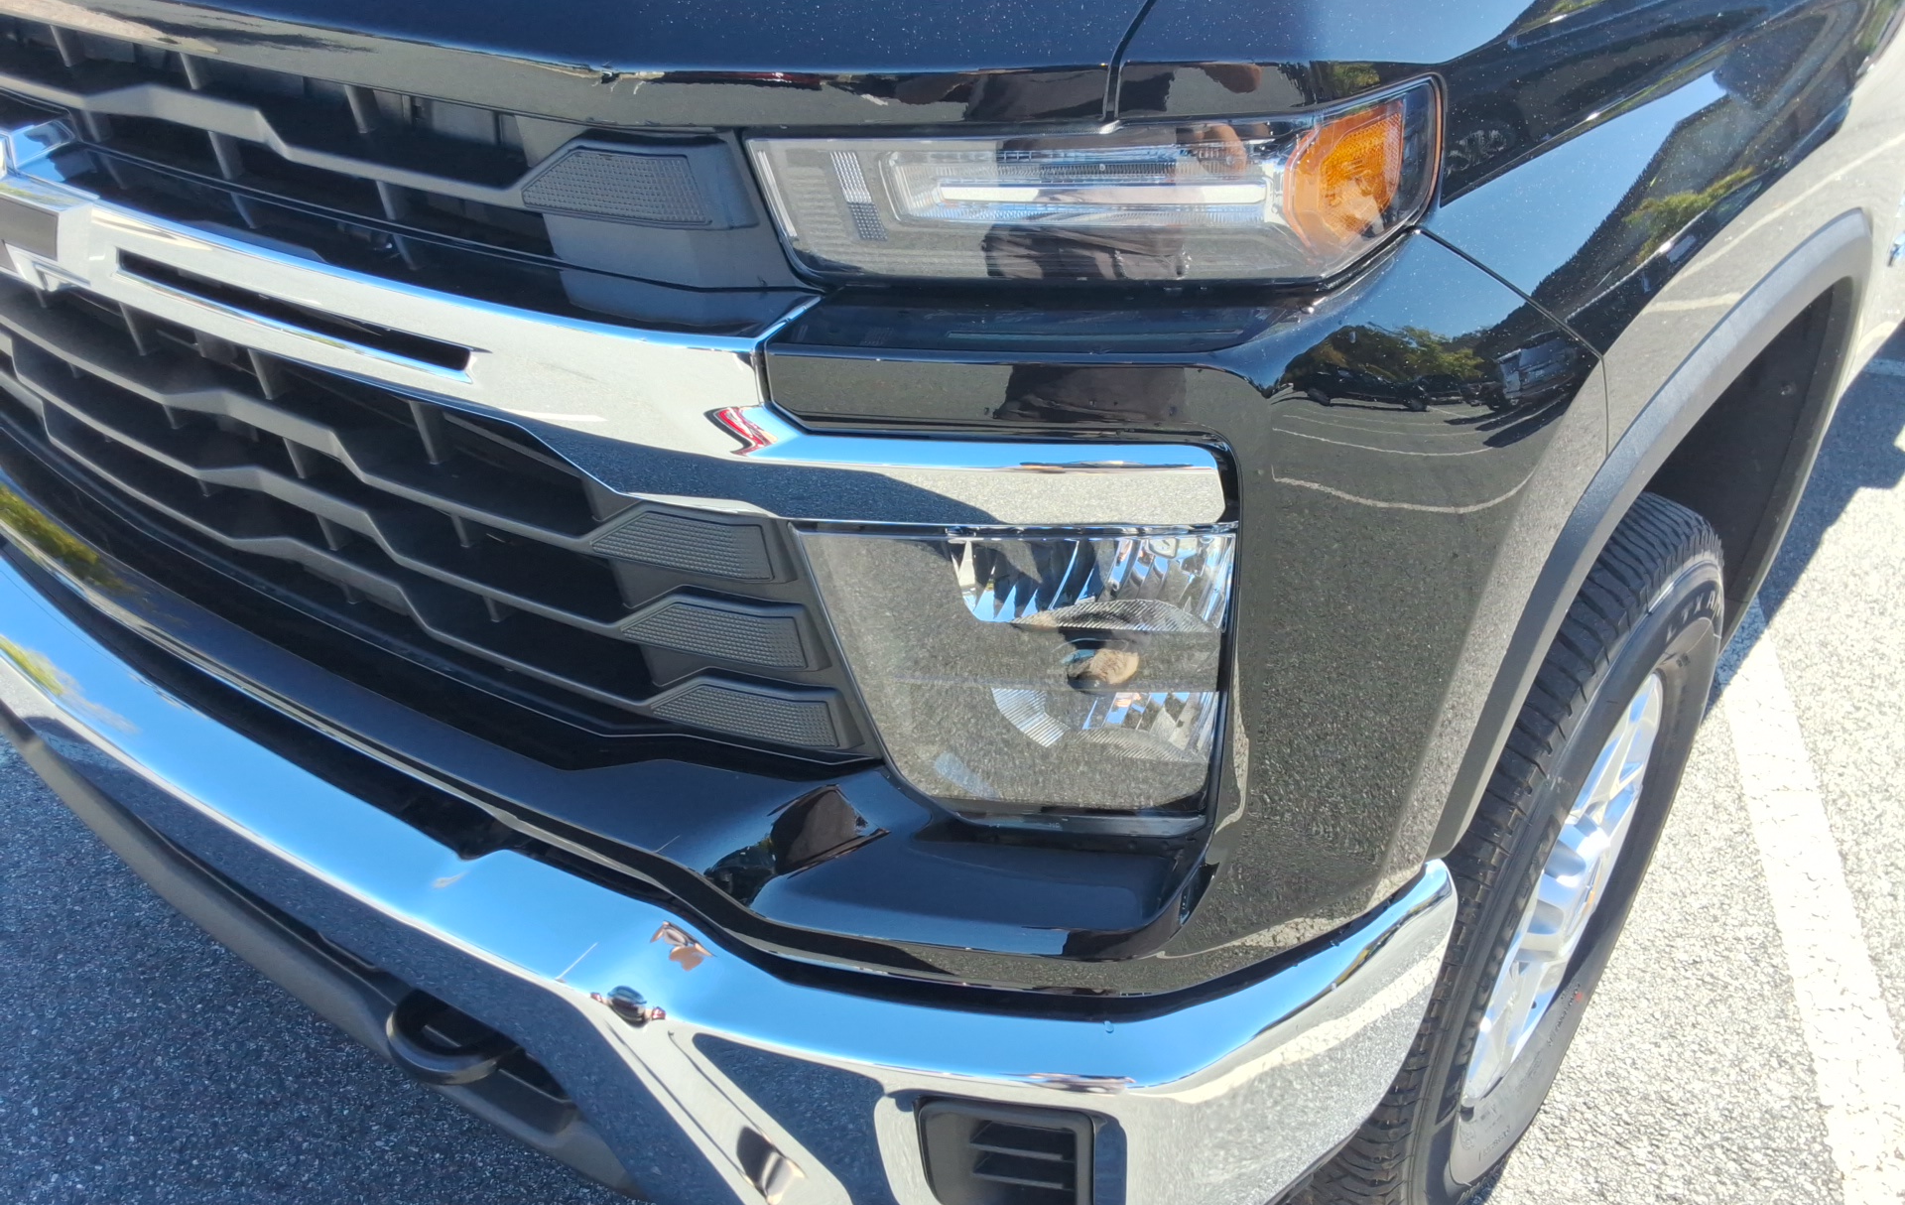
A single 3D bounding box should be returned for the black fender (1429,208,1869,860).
[{"bbox_3d":[0.629,-0.059,1.358,0.110,0.585,1.140,24,37,34],"label":"black fender"}]

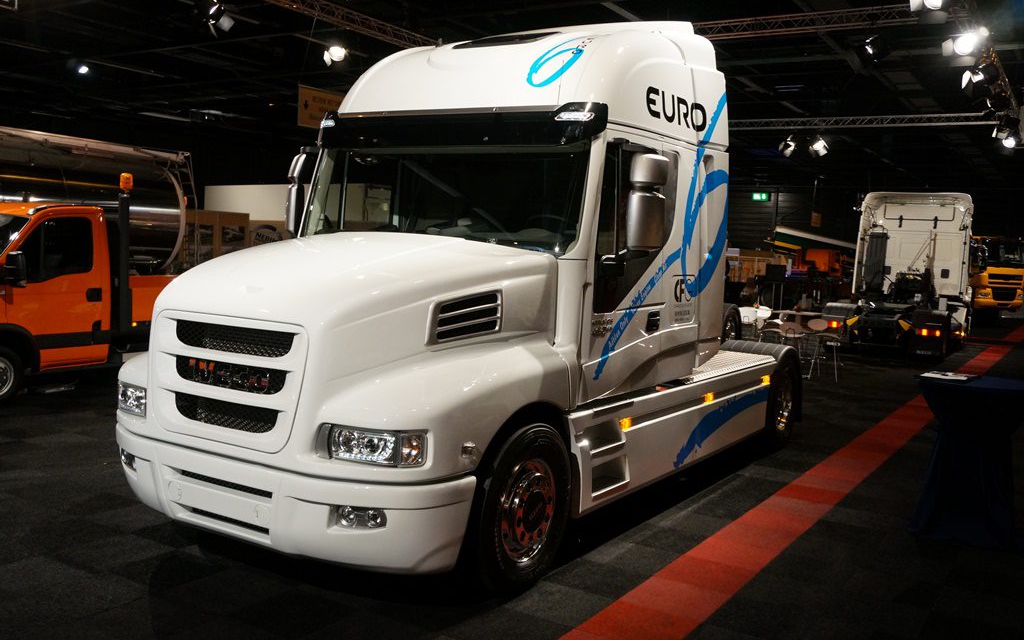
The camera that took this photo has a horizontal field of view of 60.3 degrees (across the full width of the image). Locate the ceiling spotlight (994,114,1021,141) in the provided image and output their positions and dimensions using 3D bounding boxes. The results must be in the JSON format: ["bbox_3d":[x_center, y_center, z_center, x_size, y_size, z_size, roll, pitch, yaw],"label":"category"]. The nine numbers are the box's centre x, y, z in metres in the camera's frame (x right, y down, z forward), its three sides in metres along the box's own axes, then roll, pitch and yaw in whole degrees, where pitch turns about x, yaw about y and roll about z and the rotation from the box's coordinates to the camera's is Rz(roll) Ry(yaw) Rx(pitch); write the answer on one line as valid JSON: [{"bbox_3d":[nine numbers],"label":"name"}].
[{"bbox_3d":[11.230,-4.326,20.000,0.500,0.450,0.450,-35,-9,19],"label":"ceiling spotlight"}]

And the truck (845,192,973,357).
[{"bbox_3d":[9.739,-1.031,21.725,2.550,4.000,6.100,5,5,31],"label":"truck"}]

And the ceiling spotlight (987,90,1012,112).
[{"bbox_3d":[9.934,-4.443,17.910,0.420,0.380,0.370,-21,0,9],"label":"ceiling spotlight"}]

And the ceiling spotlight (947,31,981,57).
[{"bbox_3d":[7.062,-4.300,13.745,0.380,0.380,0.400,-27,22,-36],"label":"ceiling spotlight"}]

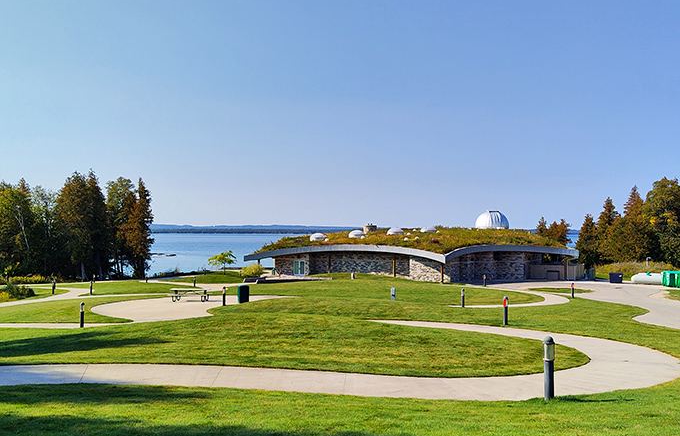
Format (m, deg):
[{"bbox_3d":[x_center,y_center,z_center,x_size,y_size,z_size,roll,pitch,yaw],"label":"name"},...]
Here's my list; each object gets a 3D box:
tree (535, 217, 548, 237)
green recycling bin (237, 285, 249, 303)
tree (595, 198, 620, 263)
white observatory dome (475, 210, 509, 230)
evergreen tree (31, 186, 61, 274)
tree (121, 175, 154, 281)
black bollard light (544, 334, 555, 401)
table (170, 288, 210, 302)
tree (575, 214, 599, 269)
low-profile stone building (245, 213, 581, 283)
[{"bbox_3d":[31.991,4.038,84.000,2.700,8.240,2.700,0,-2,0],"label":"tree"},{"bbox_3d":[-5.683,4.506,31.300,0.560,1.060,0.560,1,-2,-24],"label":"green recycling bin"},{"bbox_3d":[35.502,1.980,70.000,3.700,9.370,3.700,0,-2,0],"label":"tree"},{"bbox_3d":[22.565,0.510,79.000,5.000,3.300,5.000,0,-2,12],"label":"white observatory dome"},{"bbox_3d":[-41.643,2.050,75.000,4.600,13.570,4.600,0,-2,0],"label":"evergreen tree"},{"bbox_3d":[-29.779,1.507,78.000,5.000,14.930,5.000,0,-2,0],"label":"tree"},{"bbox_3d":[3.535,2.538,8.950,0.190,1.070,0.190,0,-2,0],"label":"black bollard light"},{"bbox_3d":[-9.257,4.762,32.800,2.400,0.770,1.550,0,-2,-2],"label":"table"},{"bbox_3d":[31.667,3.141,68.000,3.300,7.440,3.300,0,-2,0],"label":"tree"},{"bbox_3d":[7.600,4.386,69.000,42.000,6.400,26.000,0,-2,10],"label":"low-profile stone building"}]

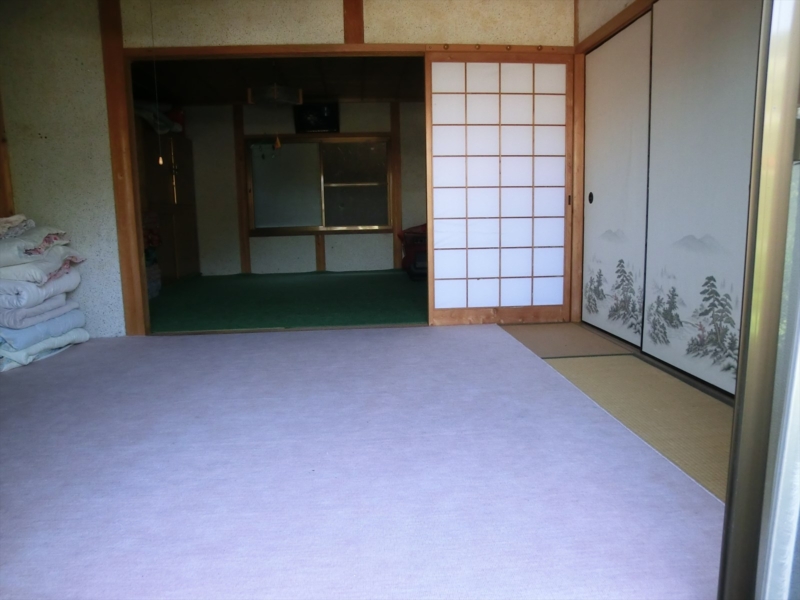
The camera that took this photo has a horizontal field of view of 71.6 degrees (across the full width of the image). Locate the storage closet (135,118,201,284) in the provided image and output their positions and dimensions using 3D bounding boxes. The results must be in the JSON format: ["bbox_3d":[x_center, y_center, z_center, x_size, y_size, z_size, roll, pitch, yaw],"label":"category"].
[{"bbox_3d":[-2.870,-1.055,6.340,0.600,1.730,1.580,-2,9,-4],"label":"storage closet"}]

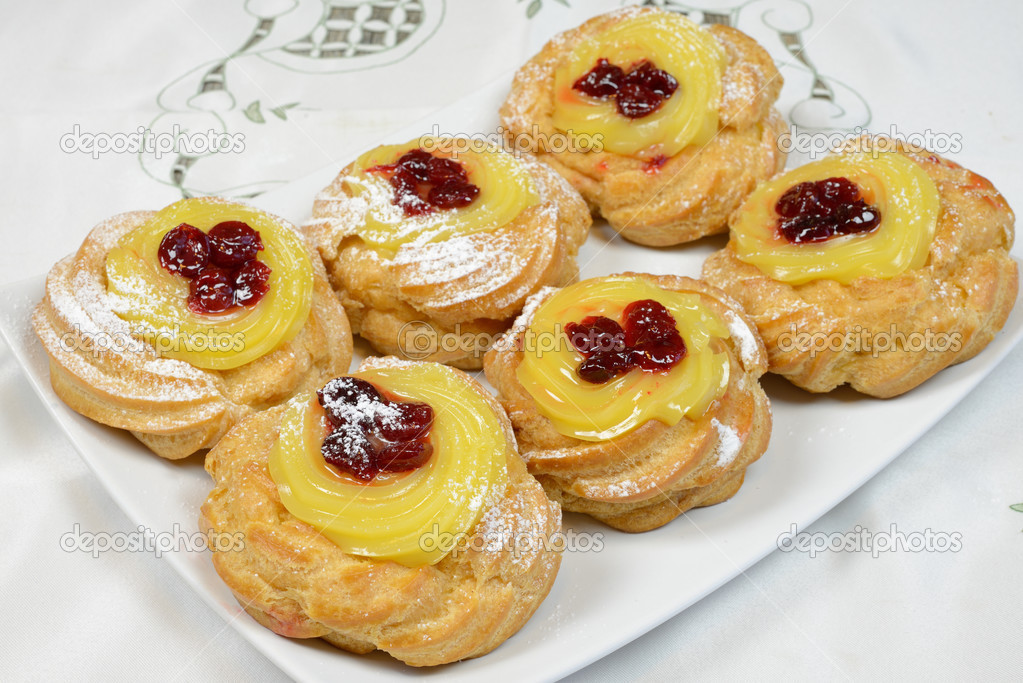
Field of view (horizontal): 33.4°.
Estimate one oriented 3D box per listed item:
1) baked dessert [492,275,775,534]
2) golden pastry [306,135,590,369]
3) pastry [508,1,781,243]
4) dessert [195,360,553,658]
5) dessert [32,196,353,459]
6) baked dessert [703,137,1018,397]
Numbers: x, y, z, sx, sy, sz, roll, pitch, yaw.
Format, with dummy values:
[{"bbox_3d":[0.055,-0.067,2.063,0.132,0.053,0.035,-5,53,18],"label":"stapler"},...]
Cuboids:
[{"bbox_3d":[0.032,0.016,0.479,0.080,0.043,0.080,0,47,0],"label":"baked dessert"},{"bbox_3d":[-0.019,-0.029,0.522,0.087,0.042,0.087,0,47,0],"label":"golden pastry"},{"bbox_3d":[0.043,-0.072,0.559,0.093,0.048,0.093,0,47,0],"label":"pastry"},{"bbox_3d":[-0.034,0.043,0.455,0.096,0.040,0.096,0,47,0],"label":"dessert"},{"bbox_3d":[-0.093,-0.006,0.501,0.092,0.041,0.092,0,47,0],"label":"dessert"},{"bbox_3d":[0.105,-0.024,0.517,0.094,0.043,0.094,0,47,0],"label":"baked dessert"}]

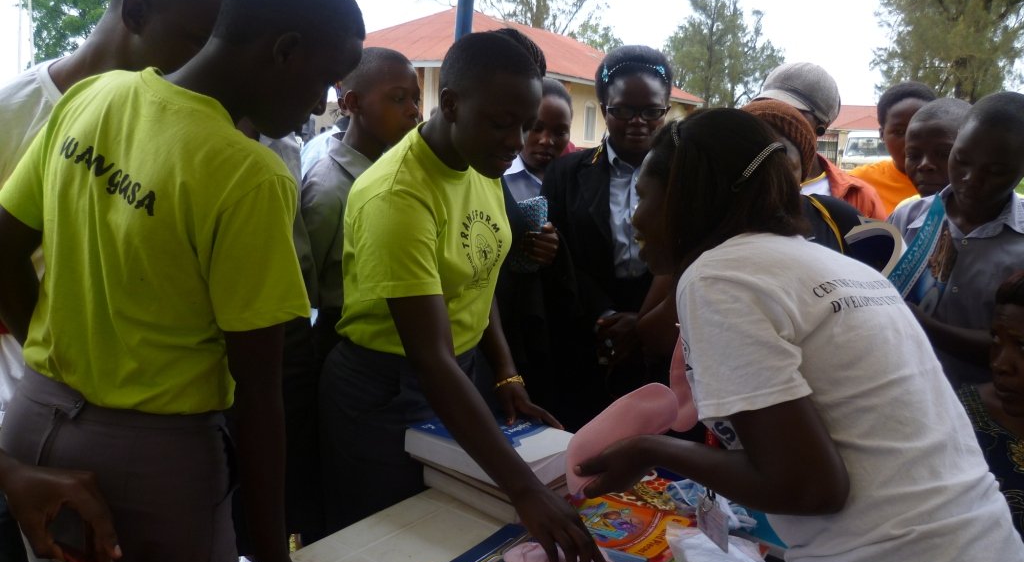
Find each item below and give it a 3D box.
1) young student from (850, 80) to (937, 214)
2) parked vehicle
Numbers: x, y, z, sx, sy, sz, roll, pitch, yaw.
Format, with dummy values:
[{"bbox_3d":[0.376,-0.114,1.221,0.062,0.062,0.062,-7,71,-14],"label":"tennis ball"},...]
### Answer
[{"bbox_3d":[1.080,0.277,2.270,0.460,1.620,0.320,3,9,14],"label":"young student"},{"bbox_3d":[11.406,-3.759,26.500,1.750,2.000,4.600,4,9,22],"label":"parked vehicle"}]

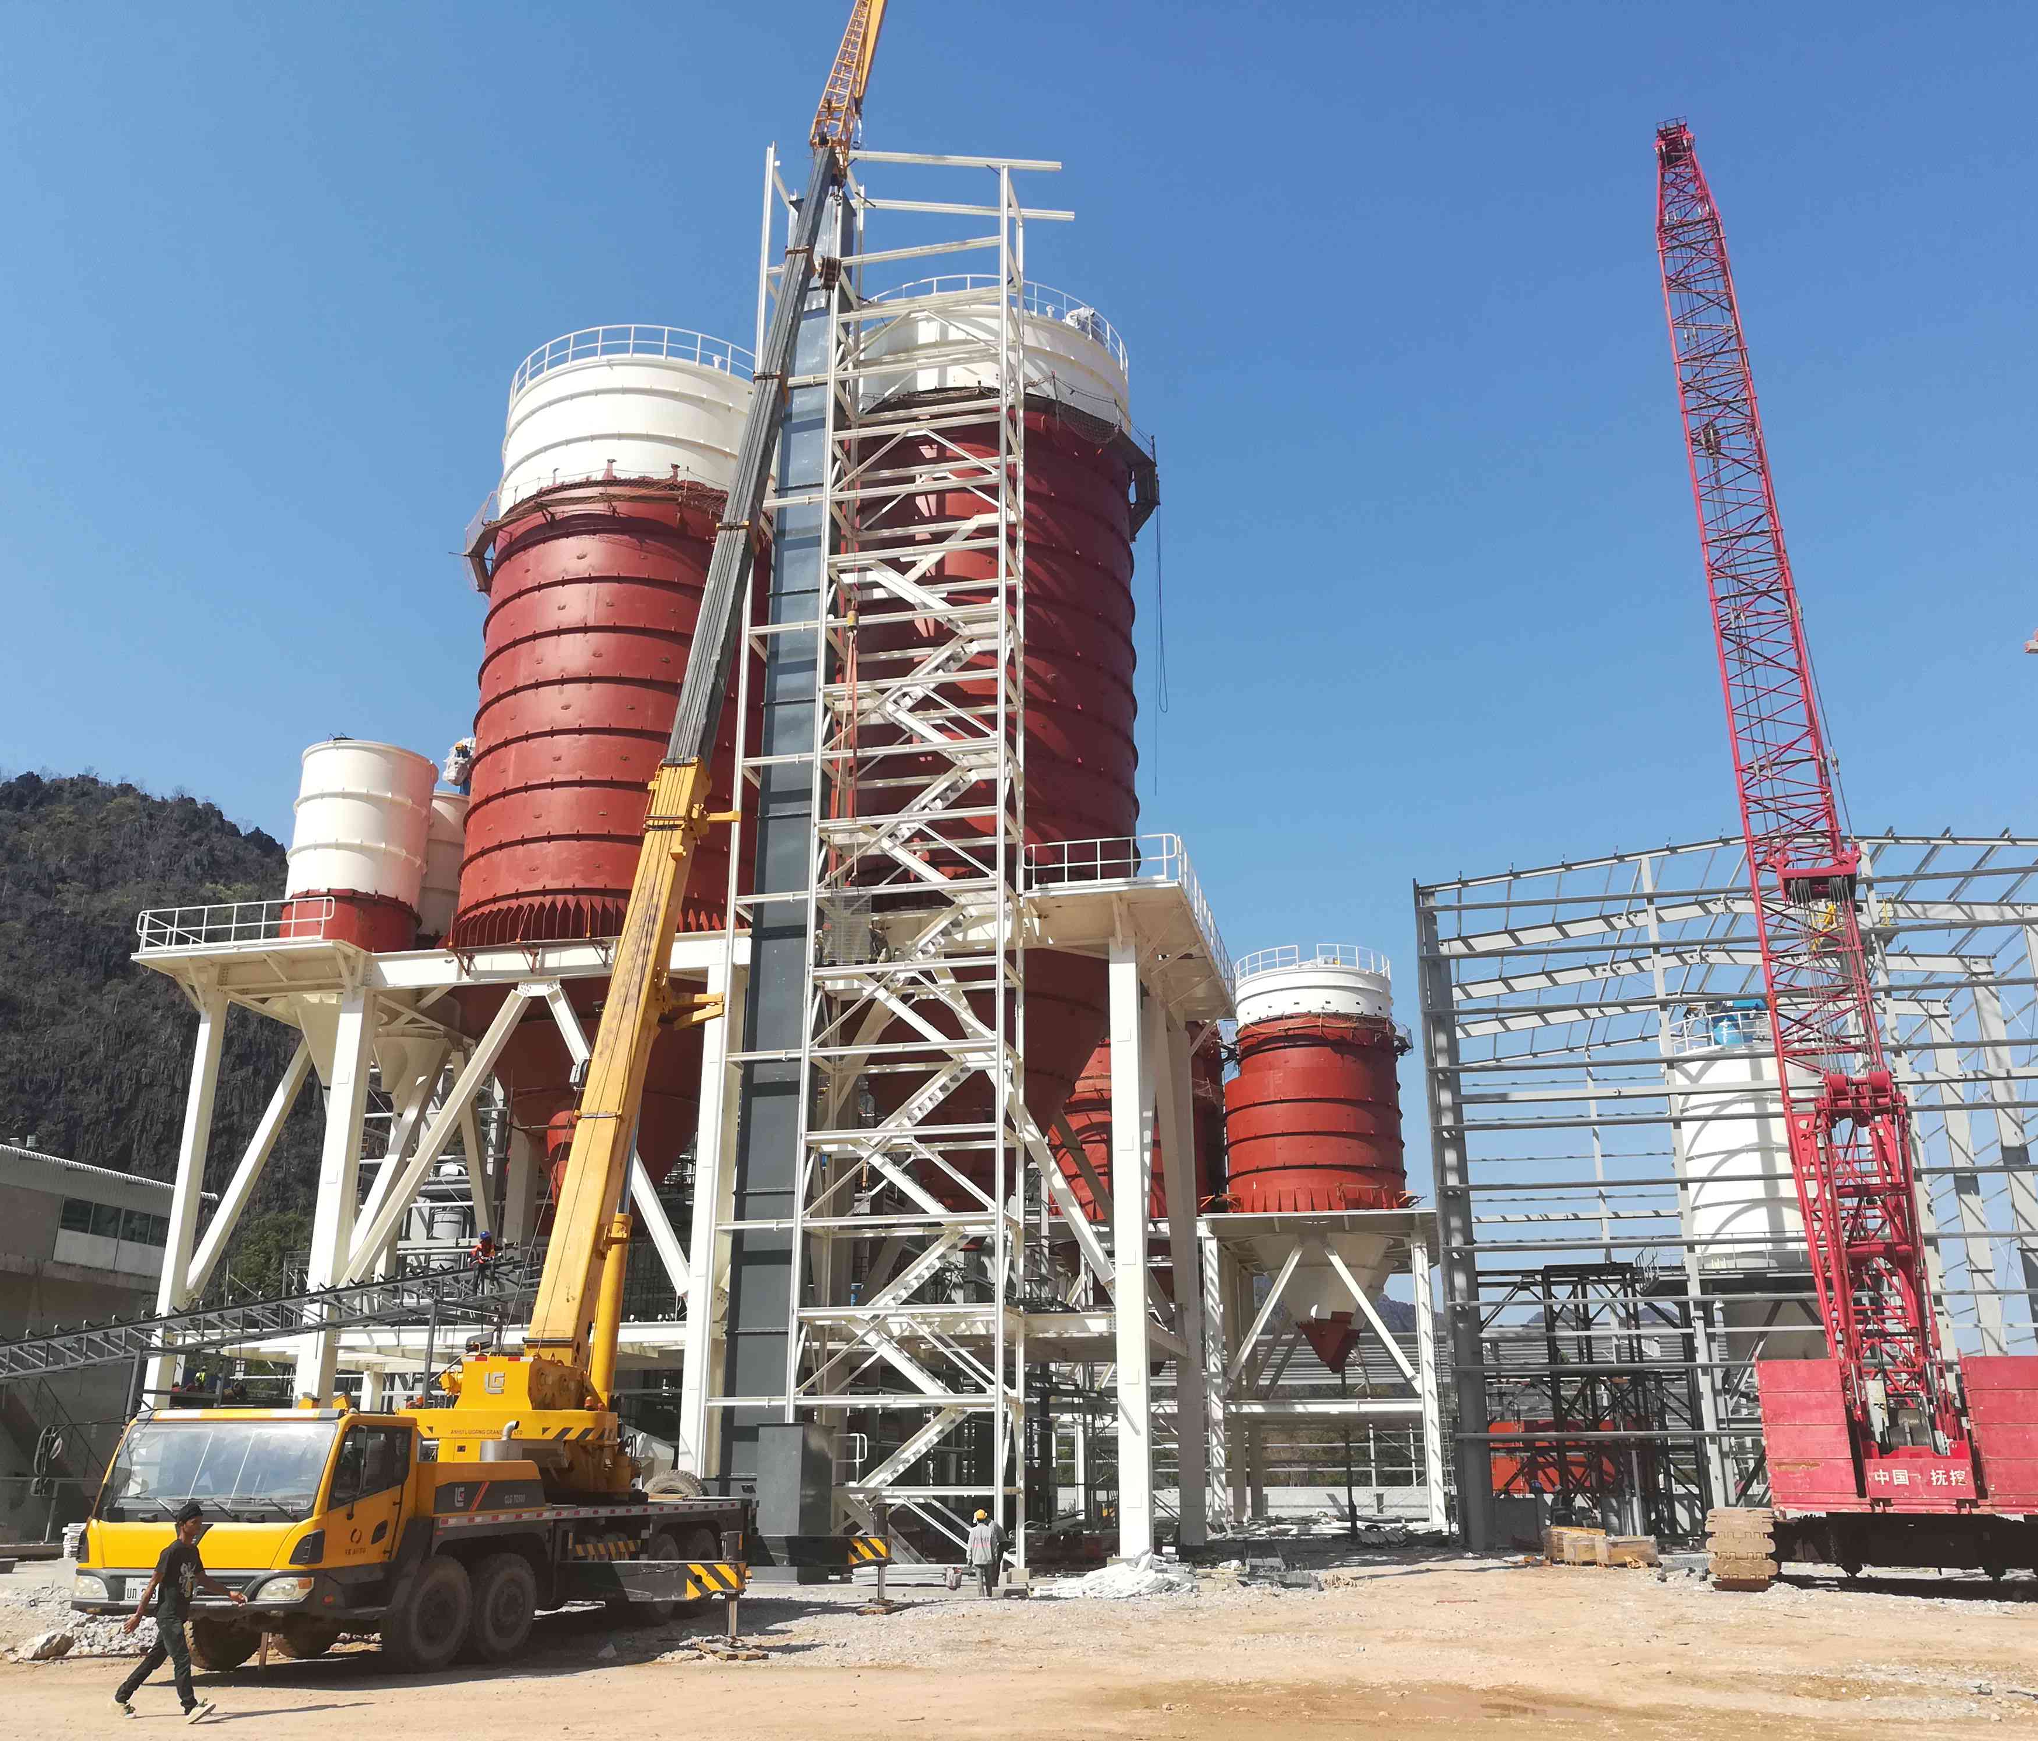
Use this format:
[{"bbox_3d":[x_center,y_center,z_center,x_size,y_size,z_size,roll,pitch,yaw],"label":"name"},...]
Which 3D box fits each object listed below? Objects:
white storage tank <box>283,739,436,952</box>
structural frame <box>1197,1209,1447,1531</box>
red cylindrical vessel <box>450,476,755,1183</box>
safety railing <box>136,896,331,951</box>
[{"bbox_3d":[-19.894,0.156,52.402,3.900,7.148,3.900,-4,-19,11],"label":"white storage tank"},{"bbox_3d":[15.063,24.468,84.941,10.800,13.617,12.200,-4,-19,11],"label":"structural frame"},{"bbox_3d":[-11.998,-0.119,53.430,9.792,20.994,9.792,0,-19,0],"label":"red cylindrical vessel"},{"bbox_3d":[-21.456,1.635,47.539,5.906,1.200,0.200,-4,-19,11],"label":"safety railing"}]

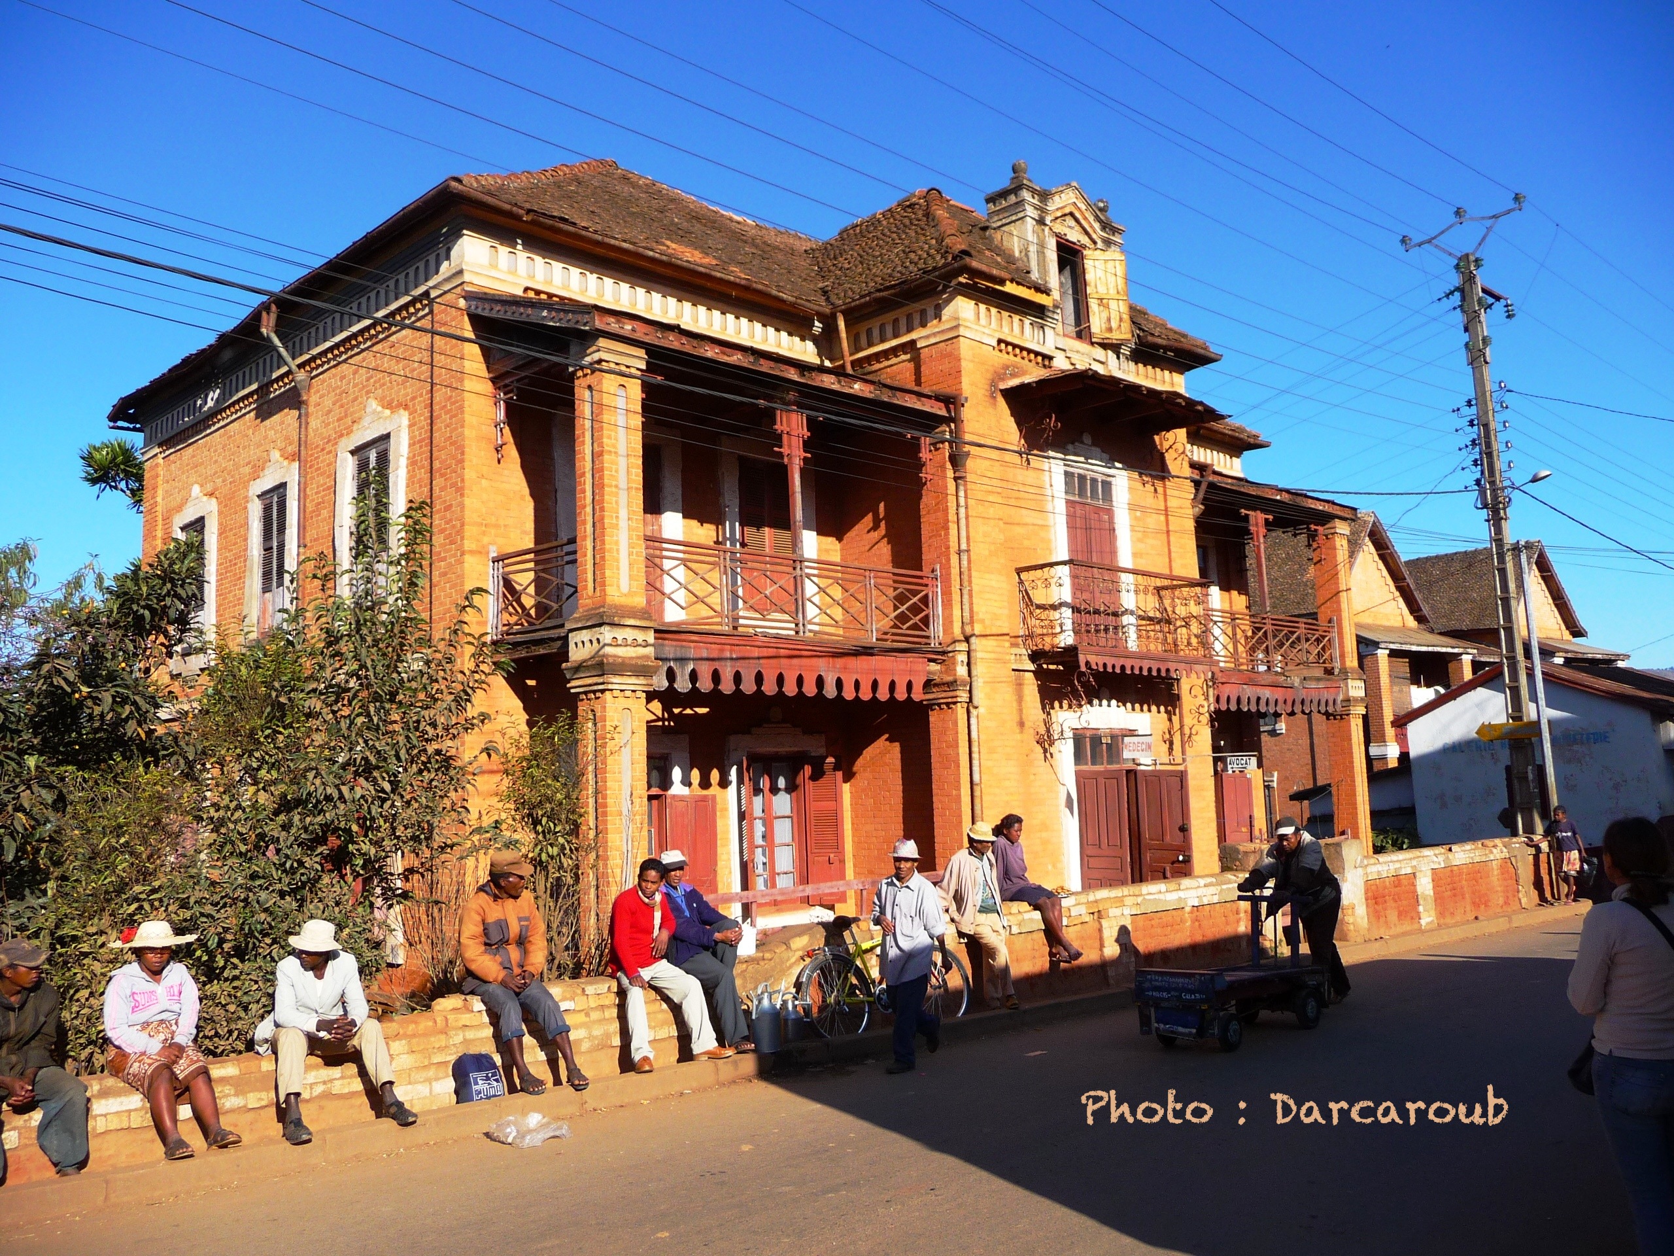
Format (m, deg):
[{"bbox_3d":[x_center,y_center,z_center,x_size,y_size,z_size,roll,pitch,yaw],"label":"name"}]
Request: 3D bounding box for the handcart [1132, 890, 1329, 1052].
[{"bbox_3d":[3.138,2.668,10.595,1.664,1.030,0.753,4,-8,-44],"label":"handcart"}]

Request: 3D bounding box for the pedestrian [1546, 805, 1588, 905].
[{"bbox_3d":[10.230,3.165,19.000,0.480,1.360,0.360,-7,-8,38],"label":"pedestrian"}]

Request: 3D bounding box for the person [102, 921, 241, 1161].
[{"bbox_3d":[-3.888,2.363,7.915,0.550,1.290,0.780,4,-9,-38],"label":"person"}]

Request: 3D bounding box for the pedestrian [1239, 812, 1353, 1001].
[{"bbox_3d":[4.131,2.530,12.100,0.850,1.620,0.600,4,-9,-42],"label":"pedestrian"}]

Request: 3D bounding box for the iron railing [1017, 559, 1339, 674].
[{"bbox_3d":[6.266,-0.036,21.617,9.761,1.169,0.950,5,-9,-45],"label":"iron railing"}]

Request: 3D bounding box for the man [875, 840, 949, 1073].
[{"bbox_3d":[0.549,2.490,10.250,0.500,1.700,0.450,-5,-7,25],"label":"man"}]

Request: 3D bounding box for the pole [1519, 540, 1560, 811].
[{"bbox_3d":[10.337,1.321,19.866,0.120,5.315,0.120,4,-9,-45],"label":"pole"}]

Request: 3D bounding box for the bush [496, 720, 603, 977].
[{"bbox_3d":[-2.377,1.860,11.237,0.850,2.250,0.850,-2,-7,0],"label":"bush"}]

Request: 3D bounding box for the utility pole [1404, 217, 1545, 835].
[{"bbox_3d":[9.618,-1.118,19.738,0.700,10.184,1.800,4,-8,-44],"label":"utility pole"}]

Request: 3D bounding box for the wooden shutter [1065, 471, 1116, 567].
[{"bbox_3d":[4.035,-1.069,21.298,1.274,2.744,0.118,4,-8,-44],"label":"wooden shutter"}]

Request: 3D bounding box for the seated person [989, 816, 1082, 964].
[{"bbox_3d":[1.801,2.353,12.150,0.780,1.320,0.460,-8,-9,42],"label":"seated person"}]

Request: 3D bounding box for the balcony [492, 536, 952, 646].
[{"bbox_3d":[-1.439,-0.221,17.648,5.488,1.176,2.646,4,-8,-44],"label":"balcony"}]

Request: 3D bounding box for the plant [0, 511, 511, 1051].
[{"bbox_3d":[-3.934,0.960,9.428,3.300,3.500,2.200,4,-8,-44],"label":"plant"}]

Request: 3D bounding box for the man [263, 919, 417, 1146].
[{"bbox_3d":[-2.807,2.219,7.629,0.606,1.192,0.808,3,-8,-36],"label":"man"}]

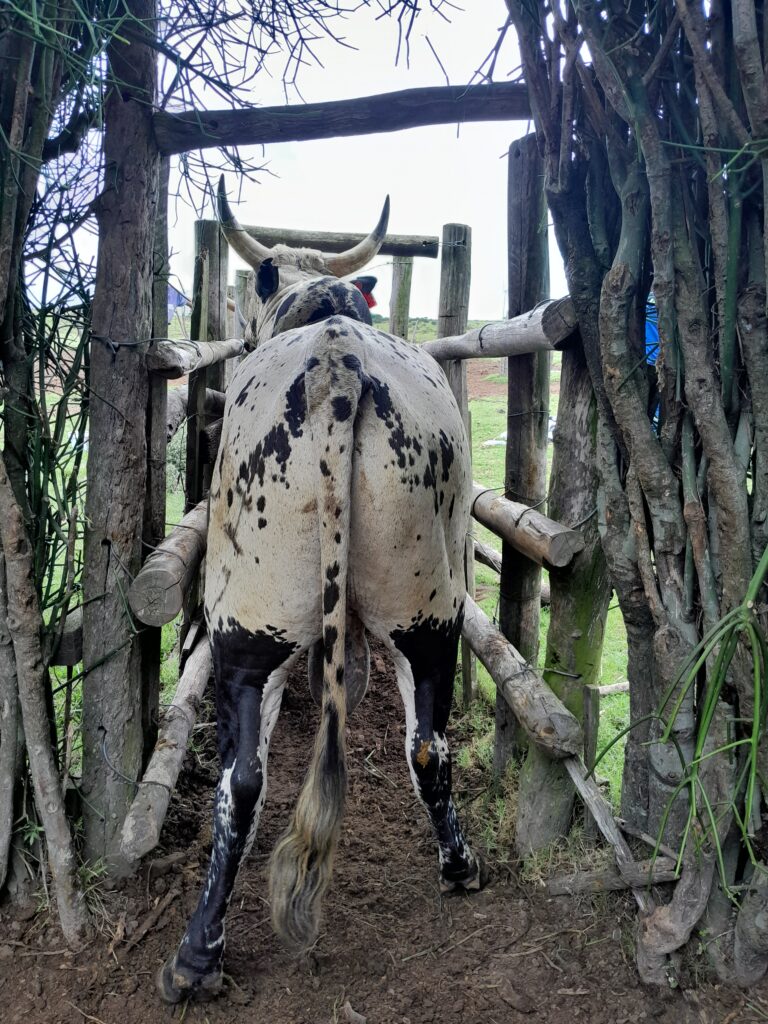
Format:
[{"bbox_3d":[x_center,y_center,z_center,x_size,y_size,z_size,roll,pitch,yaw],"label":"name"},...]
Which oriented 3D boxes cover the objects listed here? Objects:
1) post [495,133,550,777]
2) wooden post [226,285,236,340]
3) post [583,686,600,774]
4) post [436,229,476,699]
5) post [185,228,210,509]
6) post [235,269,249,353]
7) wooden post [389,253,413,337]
[{"bbox_3d":[0.403,-0.069,2.266,0.113,1.919,0.113,-1,14,1],"label":"post"},{"bbox_3d":[-1.016,-0.609,5.106,0.085,1.721,0.085,3,14,0],"label":"wooden post"},{"bbox_3d":[0.588,0.699,2.174,0.050,0.460,0.050,-3,14,1],"label":"post"},{"bbox_3d":[0.249,-0.121,2.851,0.098,1.796,0.098,0,14,0],"label":"post"},{"bbox_3d":[-0.689,-0.122,2.805,0.080,1.761,0.080,5,14,-1],"label":"post"},{"bbox_3d":[-0.763,-0.384,4.131,0.085,1.757,0.085,3,14,0],"label":"post"},{"bbox_3d":[0.054,-0.319,3.730,0.095,1.815,0.095,2,14,0],"label":"wooden post"}]

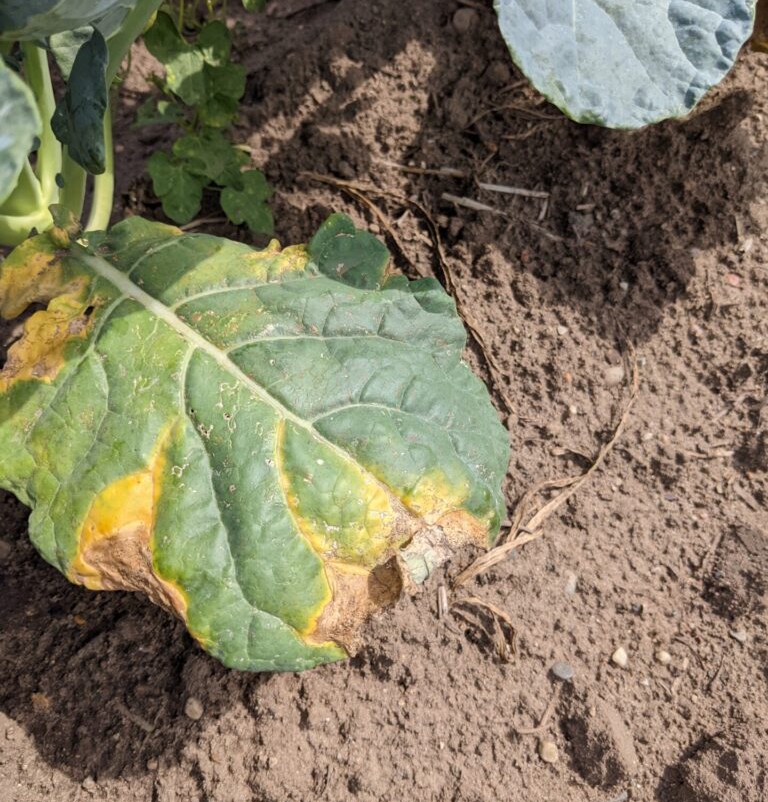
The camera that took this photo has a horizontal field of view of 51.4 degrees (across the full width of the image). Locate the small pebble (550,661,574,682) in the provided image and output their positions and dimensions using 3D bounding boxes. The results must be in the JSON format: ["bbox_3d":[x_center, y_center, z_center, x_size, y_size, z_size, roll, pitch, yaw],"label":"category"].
[{"bbox_3d":[0.100,0.153,0.451,0.011,0.006,0.009,0,55,0],"label":"small pebble"}]

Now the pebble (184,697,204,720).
[{"bbox_3d":[-0.104,0.169,0.439,0.010,0.007,0.011,0,55,0],"label":"pebble"}]

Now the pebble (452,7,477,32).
[{"bbox_3d":[0.070,-0.330,0.690,0.021,0.016,0.019,0,65,0],"label":"pebble"}]

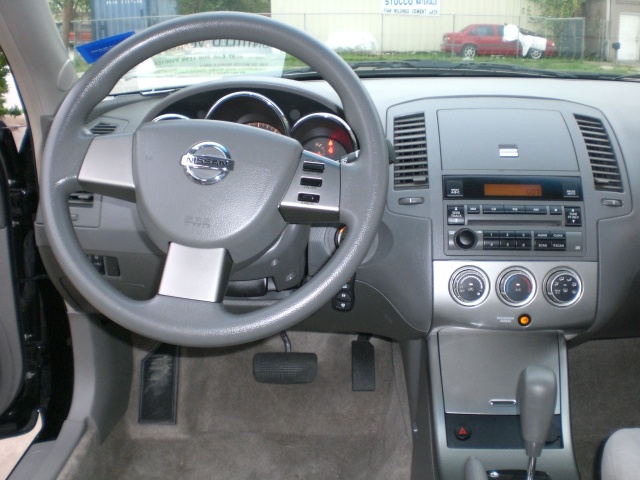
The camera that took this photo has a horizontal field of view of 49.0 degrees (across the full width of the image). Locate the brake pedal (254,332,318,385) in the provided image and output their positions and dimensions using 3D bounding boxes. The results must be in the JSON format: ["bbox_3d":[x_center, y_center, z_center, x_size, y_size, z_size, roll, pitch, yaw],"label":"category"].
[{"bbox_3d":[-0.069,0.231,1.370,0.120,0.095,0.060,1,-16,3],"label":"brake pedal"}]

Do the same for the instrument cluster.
[{"bbox_3d":[-0.093,-0.154,1.010,0.288,0.125,0.070,1,1,3],"label":"instrument cluster"}]

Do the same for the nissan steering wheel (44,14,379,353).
[{"bbox_3d":[-0.117,-0.071,0.792,0.385,0.385,0.090,6,-14,4],"label":"nissan steering wheel"}]

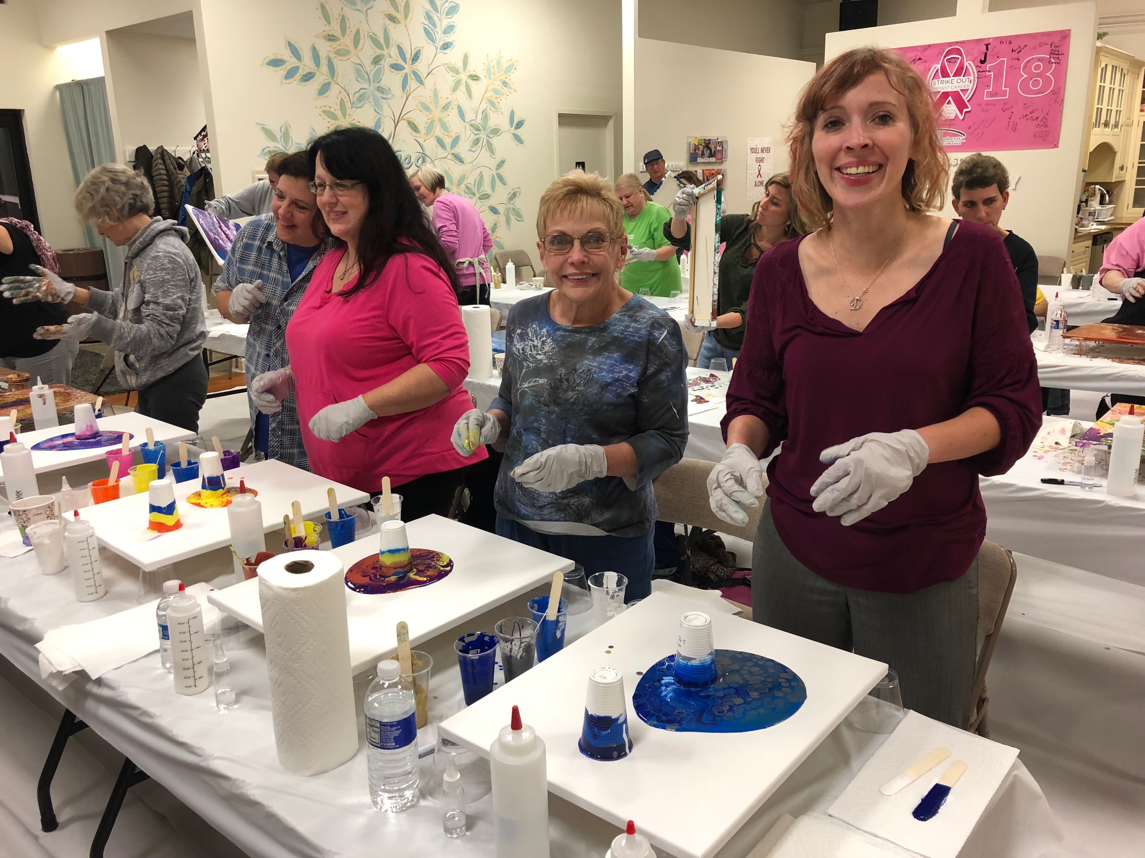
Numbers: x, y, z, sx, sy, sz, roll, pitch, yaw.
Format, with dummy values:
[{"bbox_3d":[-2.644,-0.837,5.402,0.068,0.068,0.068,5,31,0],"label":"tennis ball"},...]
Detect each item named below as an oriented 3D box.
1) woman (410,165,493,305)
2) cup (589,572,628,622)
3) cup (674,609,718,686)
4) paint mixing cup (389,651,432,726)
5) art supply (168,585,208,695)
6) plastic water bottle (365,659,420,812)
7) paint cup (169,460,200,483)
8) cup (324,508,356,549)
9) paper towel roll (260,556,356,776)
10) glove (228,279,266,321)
[{"bbox_3d":[-0.708,-0.829,5.780,0.460,1.580,0.460,-14,20,-39],"label":"woman"},{"bbox_3d":[0.064,0.313,1.652,0.070,0.095,0.070,-1,16,0],"label":"cup"},{"bbox_3d":[0.176,0.314,1.322,0.066,0.093,0.066,-1,15,0],"label":"cup"},{"bbox_3d":[-0.235,0.389,1.371,0.067,0.095,0.067,-1,15,0],"label":"paint mixing cup"},{"bbox_3d":[-0.608,0.330,1.461,0.053,0.174,0.053,-8,17,-22],"label":"art supply"},{"bbox_3d":[-0.231,0.389,1.185,0.065,0.197,0.065,-4,16,-11],"label":"plastic water bottle"},{"bbox_3d":[-0.989,0.134,2.378,0.069,0.088,0.069,-1,16,0],"label":"paint cup"},{"bbox_3d":[-0.486,0.229,1.962,0.070,0.098,0.070,-5,16,-14],"label":"cup"},{"bbox_3d":[-0.360,0.322,1.275,0.111,0.282,0.111,-5,16,-16],"label":"paper towel roll"},{"bbox_3d":[-0.851,-0.338,2.420,0.105,0.105,0.090,9,18,31],"label":"glove"}]

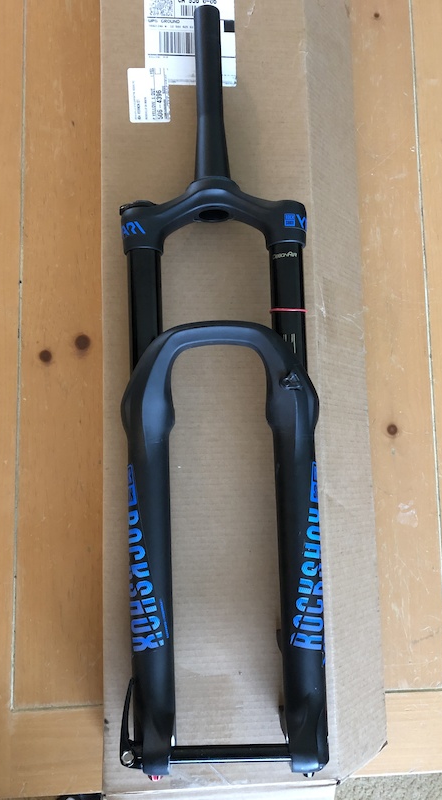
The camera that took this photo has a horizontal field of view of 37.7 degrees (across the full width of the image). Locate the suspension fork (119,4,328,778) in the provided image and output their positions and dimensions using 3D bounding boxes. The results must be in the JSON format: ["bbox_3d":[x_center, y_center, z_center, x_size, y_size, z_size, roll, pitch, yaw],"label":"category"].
[{"bbox_3d":[-0.004,-0.035,0.659,0.205,0.100,0.794,-2,84,2],"label":"suspension fork"}]

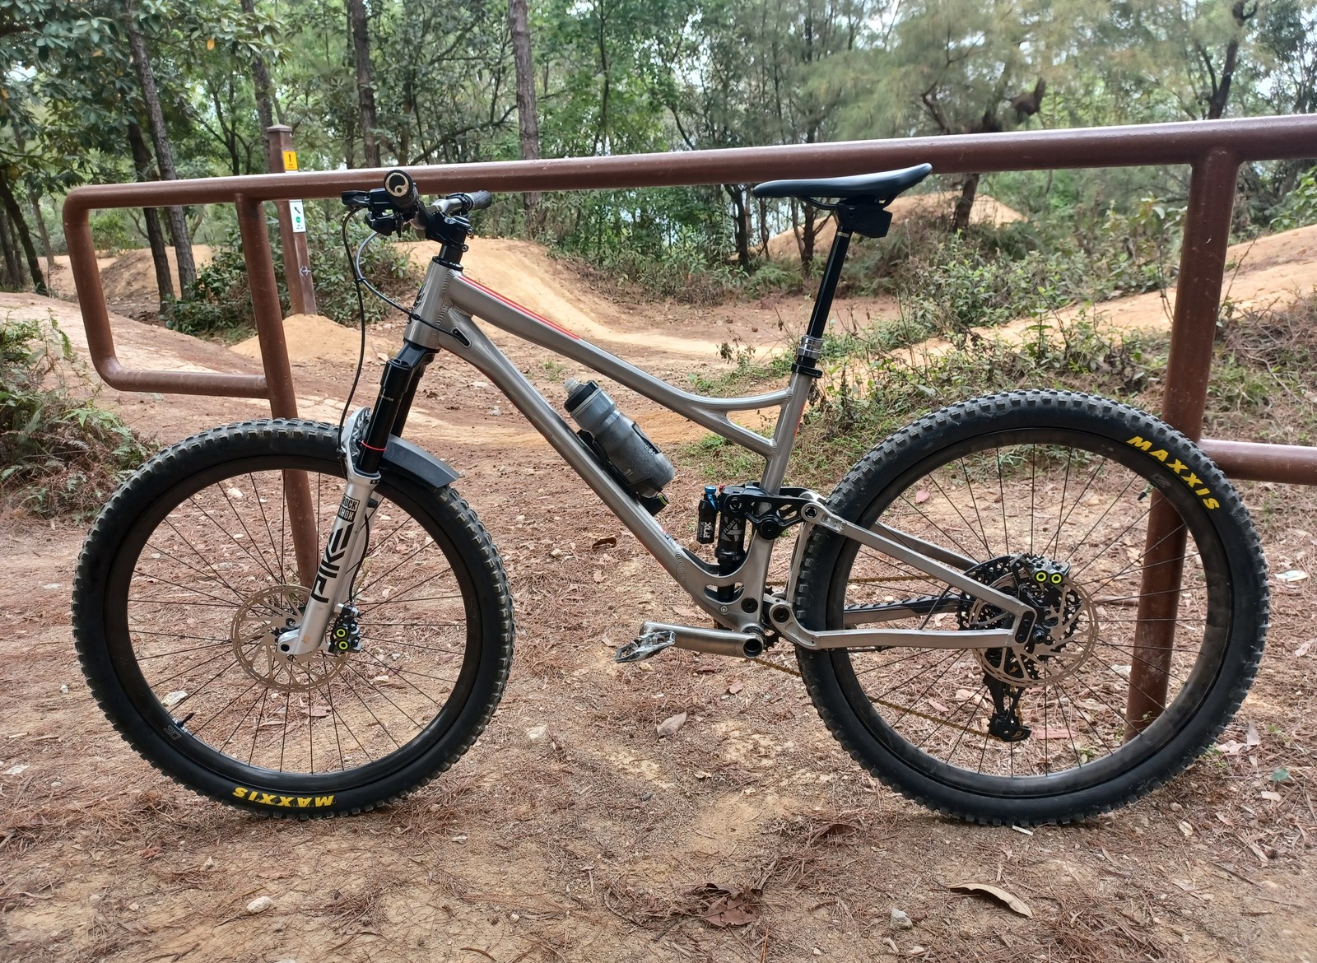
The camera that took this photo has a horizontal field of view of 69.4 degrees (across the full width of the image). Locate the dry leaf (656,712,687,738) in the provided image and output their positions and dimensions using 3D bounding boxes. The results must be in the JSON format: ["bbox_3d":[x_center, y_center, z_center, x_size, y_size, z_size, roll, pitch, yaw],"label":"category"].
[{"bbox_3d":[0.028,0.504,1.988,0.040,0.016,0.086,9,21,34],"label":"dry leaf"}]

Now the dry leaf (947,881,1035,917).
[{"bbox_3d":[0.511,0.637,1.458,0.127,0.022,0.032,8,20,33],"label":"dry leaf"}]

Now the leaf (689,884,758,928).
[{"bbox_3d":[0.101,0.652,1.477,0.105,0.022,0.072,-3,17,0],"label":"leaf"}]

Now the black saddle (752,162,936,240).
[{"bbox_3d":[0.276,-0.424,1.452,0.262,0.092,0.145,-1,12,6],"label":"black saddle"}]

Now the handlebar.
[{"bbox_3d":[-0.340,-0.439,1.501,0.075,0.070,0.780,-3,15,-2],"label":"handlebar"}]

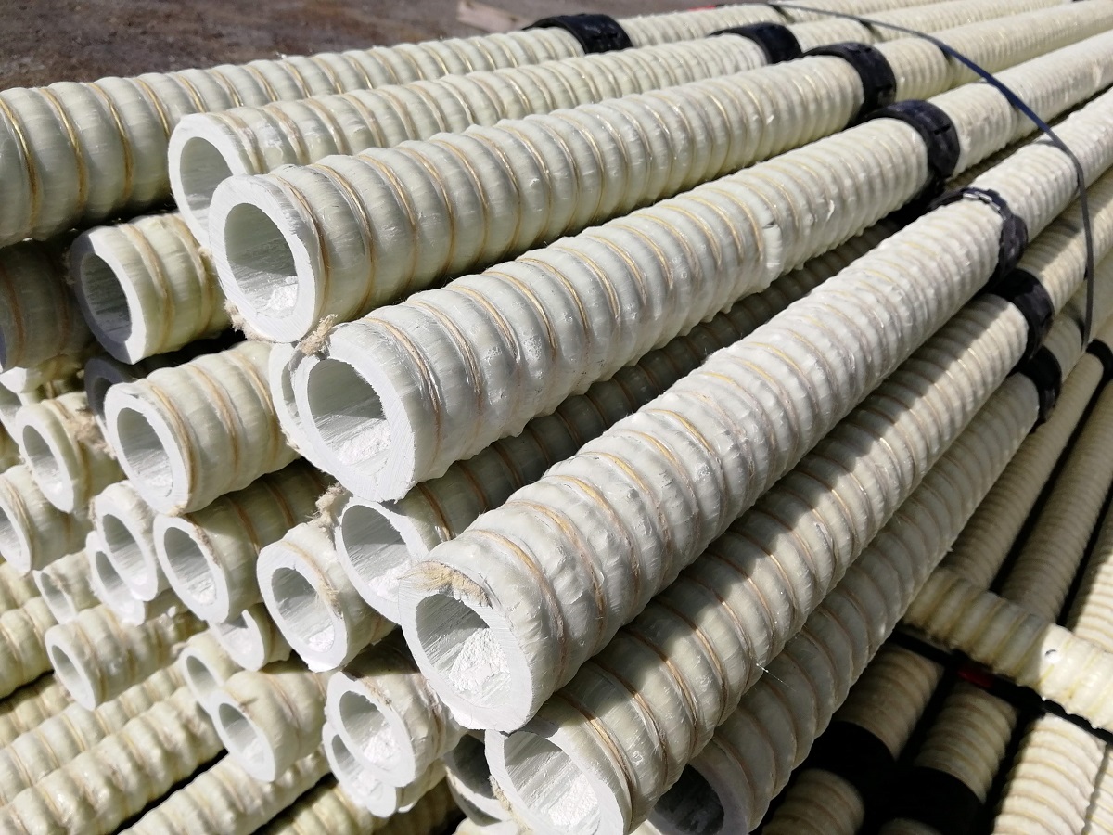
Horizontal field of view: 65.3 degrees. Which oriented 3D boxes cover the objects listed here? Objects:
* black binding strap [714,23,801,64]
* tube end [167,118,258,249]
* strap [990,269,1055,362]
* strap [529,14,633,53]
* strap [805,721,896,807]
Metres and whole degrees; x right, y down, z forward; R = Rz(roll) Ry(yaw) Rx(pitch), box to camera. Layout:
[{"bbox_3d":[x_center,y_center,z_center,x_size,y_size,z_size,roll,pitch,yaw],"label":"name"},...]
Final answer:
[{"bbox_3d":[0.153,-0.275,0.694,0.070,0.070,0.058,25,37,29],"label":"black binding strap"},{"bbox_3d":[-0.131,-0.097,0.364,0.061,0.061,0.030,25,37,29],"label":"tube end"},{"bbox_3d":[0.327,-0.070,0.652,0.070,0.070,0.058,26,37,31],"label":"strap"},{"bbox_3d":[0.014,-0.253,0.632,0.070,0.070,0.058,25,38,30],"label":"strap"},{"bbox_3d":[0.249,0.314,0.754,0.070,0.070,0.058,25,32,30],"label":"strap"}]

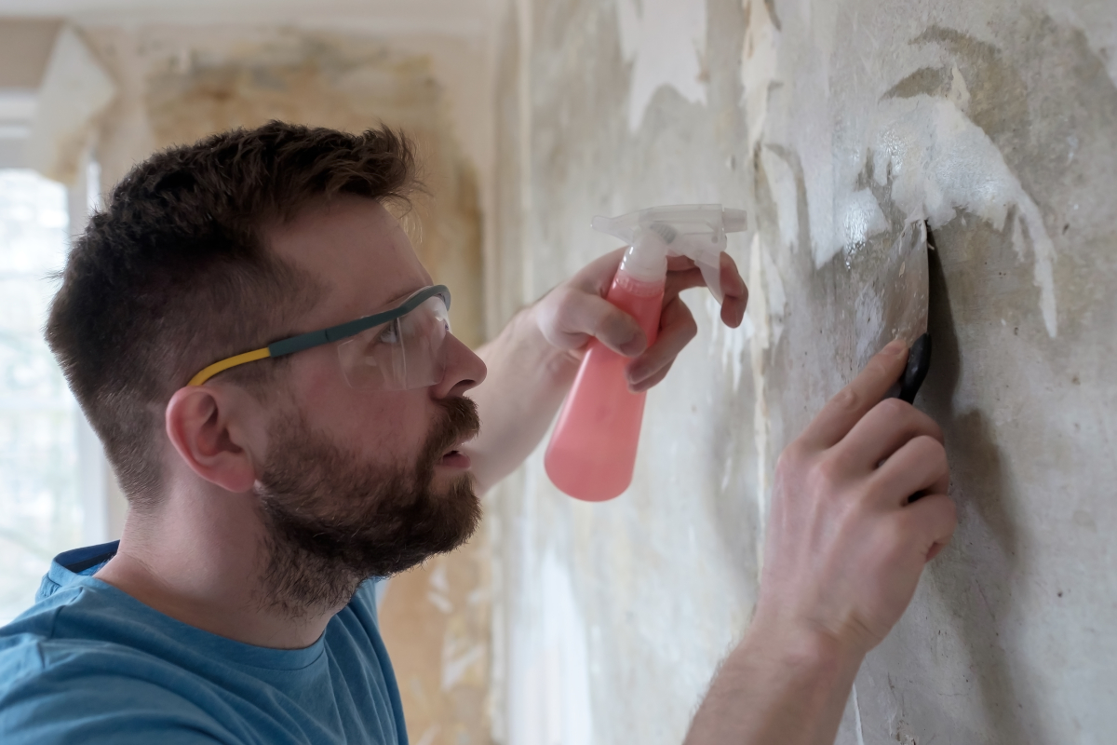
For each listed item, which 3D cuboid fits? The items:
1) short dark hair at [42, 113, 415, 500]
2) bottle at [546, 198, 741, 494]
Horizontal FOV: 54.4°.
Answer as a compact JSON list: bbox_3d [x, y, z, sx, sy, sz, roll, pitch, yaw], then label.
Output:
[{"bbox_3d":[-0.180,-0.042,0.625,0.226,0.191,0.172,-17,2,-3],"label":"short dark hair"},{"bbox_3d":[0.050,-0.015,0.690,0.093,0.206,0.062,8,28,-10],"label":"bottle"}]

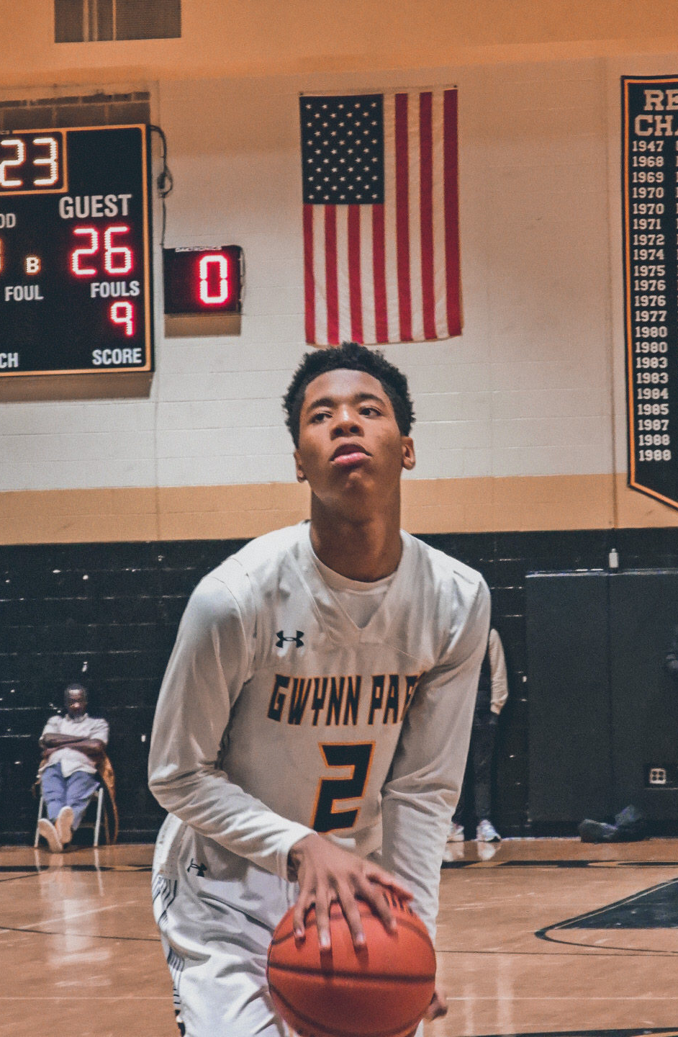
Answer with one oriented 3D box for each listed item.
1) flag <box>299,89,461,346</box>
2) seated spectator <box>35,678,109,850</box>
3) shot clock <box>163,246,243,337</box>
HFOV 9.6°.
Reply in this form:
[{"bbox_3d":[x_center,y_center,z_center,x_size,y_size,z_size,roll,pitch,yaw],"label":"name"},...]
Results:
[{"bbox_3d":[0.309,-2.217,29.706,1.190,1.870,0.050,-2,-2,13],"label":"flag"},{"bbox_3d":[-1.952,1.790,29.300,0.520,1.200,1.050,-1,-2,8],"label":"seated spectator"},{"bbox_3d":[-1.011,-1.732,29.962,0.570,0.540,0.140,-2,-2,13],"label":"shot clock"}]

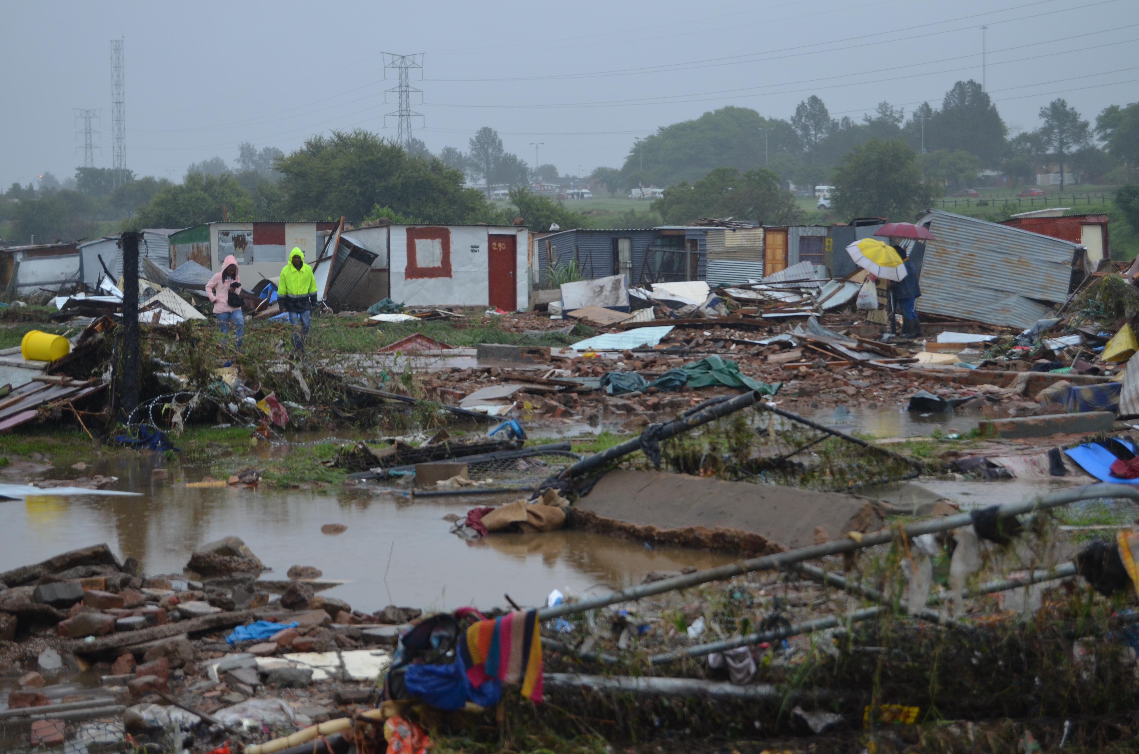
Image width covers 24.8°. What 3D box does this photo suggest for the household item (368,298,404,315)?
[{"bbox_3d":[-4.709,-1.816,66.500,0.930,0.440,0.600,0,3,0],"label":"household item"}]

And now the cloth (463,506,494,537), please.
[{"bbox_3d":[-0.576,0.930,16.600,0.200,0.180,0.200,0,3,0],"label":"cloth"}]

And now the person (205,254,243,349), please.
[{"bbox_3d":[-5.762,-1.232,43.200,0.620,1.650,0.420,-1,3,-14],"label":"person"}]

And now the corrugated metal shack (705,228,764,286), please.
[{"bbox_3d":[5.516,-3.759,86.500,2.000,2.350,2.500,-1,3,-18],"label":"corrugated metal shack"}]

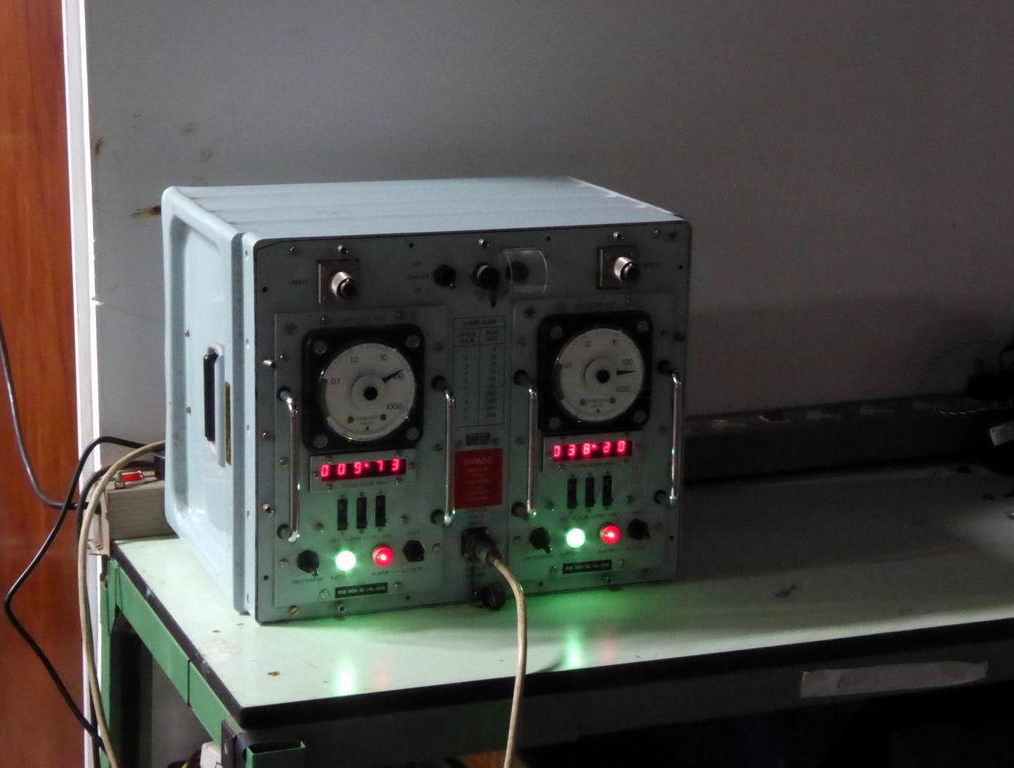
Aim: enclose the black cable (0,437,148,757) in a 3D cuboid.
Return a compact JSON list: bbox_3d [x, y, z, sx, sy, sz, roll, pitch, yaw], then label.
[{"bbox_3d":[-0.505,0.250,2.566,0.150,0.370,0.090,-4,15,-23],"label":"black cable"}]

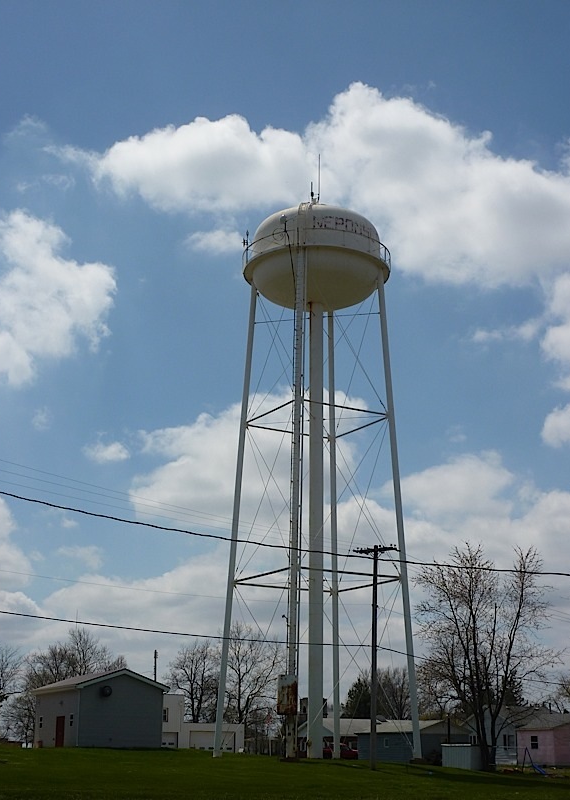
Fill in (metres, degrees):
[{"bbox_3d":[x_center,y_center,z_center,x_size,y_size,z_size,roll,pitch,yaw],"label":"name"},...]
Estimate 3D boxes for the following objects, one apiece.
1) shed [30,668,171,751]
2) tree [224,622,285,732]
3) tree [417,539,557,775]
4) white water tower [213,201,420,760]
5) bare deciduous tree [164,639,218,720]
[{"bbox_3d":[-12.914,21.547,88.279,6.883,5.141,7.737,10,-19,-31],"label":"shed"},{"bbox_3d":[-3.027,27.363,122.187,6.537,11.837,6.210,1,-16,-1],"label":"tree"},{"bbox_3d":[12.855,16.084,80.731,9.146,14.185,8.231,-2,-16,9],"label":"tree"},{"bbox_3d":[2.087,4.260,84.099,10.400,37.638,10.400,10,-18,-29],"label":"white water tower"},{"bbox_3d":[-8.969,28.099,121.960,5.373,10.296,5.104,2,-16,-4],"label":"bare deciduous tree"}]

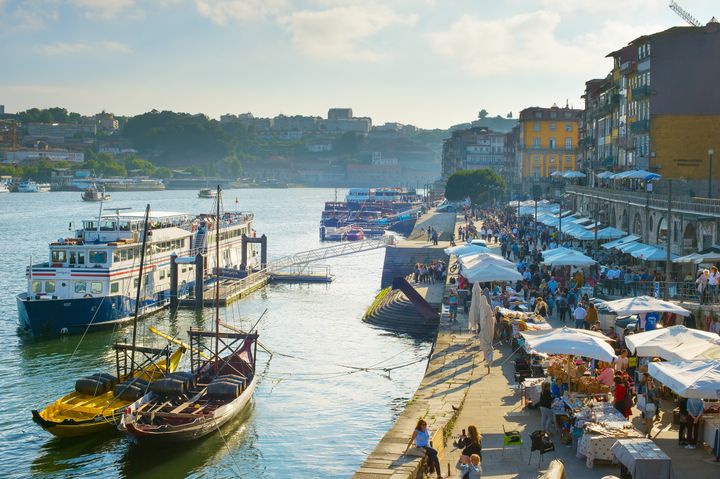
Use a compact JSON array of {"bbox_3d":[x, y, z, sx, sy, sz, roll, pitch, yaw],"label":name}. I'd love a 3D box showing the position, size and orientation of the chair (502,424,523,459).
[{"bbox_3d":[4.348,5.703,28.400,0.560,0.820,0.540,0,4,6],"label":"chair"}]

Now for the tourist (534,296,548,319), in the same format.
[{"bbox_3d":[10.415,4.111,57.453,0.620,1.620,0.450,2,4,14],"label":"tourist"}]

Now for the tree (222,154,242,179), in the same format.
[{"bbox_3d":[-86.761,-49.675,680.000,13.600,16.300,13.200,1,4,0],"label":"tree"}]

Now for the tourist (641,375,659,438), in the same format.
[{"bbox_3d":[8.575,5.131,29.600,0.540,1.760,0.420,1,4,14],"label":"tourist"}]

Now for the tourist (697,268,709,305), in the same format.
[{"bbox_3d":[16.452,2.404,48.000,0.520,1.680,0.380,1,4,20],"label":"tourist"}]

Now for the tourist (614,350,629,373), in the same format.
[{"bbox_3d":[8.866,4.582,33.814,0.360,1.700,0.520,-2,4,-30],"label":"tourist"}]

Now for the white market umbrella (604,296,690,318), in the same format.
[{"bbox_3d":[12.083,3.829,42.000,3.050,2.740,3.050,0,4,6],"label":"white market umbrella"}]

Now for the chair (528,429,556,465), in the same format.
[{"bbox_3d":[5.003,5.730,27.700,0.600,0.860,0.570,-3,5,-37],"label":"chair"}]

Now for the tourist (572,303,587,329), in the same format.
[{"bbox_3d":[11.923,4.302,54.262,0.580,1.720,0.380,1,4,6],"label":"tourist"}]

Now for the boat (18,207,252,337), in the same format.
[{"bbox_3d":[-18.992,1.136,97.206,6.600,8.900,50.000,0,4,7],"label":"boat"}]

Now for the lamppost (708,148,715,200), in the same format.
[{"bbox_3d":[30.954,-5.620,88.000,0.500,4.750,0.500,-1,4,-17],"label":"lamppost"}]

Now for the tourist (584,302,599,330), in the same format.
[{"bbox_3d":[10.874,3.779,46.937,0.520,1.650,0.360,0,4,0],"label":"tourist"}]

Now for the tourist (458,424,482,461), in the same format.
[{"bbox_3d":[3.144,6.052,28.202,0.500,1.660,0.500,2,4,20],"label":"tourist"}]

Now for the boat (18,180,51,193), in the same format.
[{"bbox_3d":[-190.551,-30.503,585.000,20.000,6.500,5.500,2,4,30],"label":"boat"}]

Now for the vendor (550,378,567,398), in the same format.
[{"bbox_3d":[5.966,4.920,30.036,0.460,1.500,0.360,-1,4,-20],"label":"vendor"}]

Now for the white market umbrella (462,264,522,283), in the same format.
[{"bbox_3d":[8.110,3.169,61.631,3.200,2.850,3.100,0,4,-3],"label":"white market umbrella"}]

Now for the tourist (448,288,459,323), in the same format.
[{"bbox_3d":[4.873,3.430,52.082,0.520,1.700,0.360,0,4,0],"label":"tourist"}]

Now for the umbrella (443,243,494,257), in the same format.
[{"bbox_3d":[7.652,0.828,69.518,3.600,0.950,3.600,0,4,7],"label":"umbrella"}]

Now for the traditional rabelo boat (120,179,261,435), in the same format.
[{"bbox_3d":[-8.362,3.109,49.300,4.200,11.300,13.400,1,4,18],"label":"traditional rabelo boat"}]

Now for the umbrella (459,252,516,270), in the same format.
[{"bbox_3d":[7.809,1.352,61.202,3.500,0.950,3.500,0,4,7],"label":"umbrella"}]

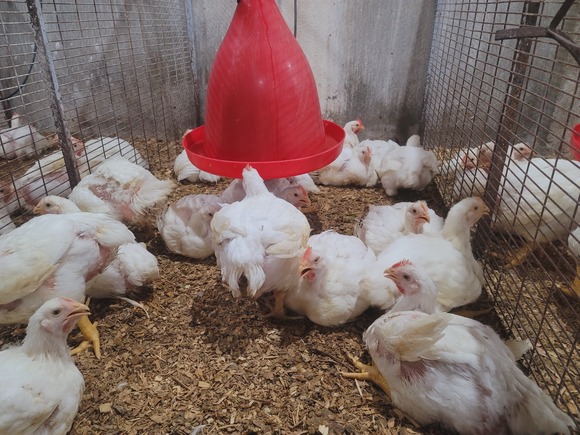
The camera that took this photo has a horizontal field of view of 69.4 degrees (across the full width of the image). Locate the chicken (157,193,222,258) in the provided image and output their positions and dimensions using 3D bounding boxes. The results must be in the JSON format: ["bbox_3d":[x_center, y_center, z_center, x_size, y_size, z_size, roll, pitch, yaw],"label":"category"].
[{"bbox_3d":[-0.235,0.009,1.091,0.190,0.180,0.280,-23,33,-40],"label":"chicken"}]

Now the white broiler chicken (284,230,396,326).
[{"bbox_3d":[0.102,0.107,0.871,0.190,0.190,0.280,18,30,33],"label":"white broiler chicken"}]

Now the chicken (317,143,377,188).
[{"bbox_3d":[0.204,-0.204,1.551,0.280,0.180,0.180,14,28,27],"label":"chicken"}]

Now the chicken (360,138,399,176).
[{"bbox_3d":[0.351,-0.270,1.683,0.280,0.190,0.180,14,28,27],"label":"chicken"}]

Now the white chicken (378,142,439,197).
[{"bbox_3d":[0.424,-0.185,1.490,0.190,0.200,0.280,9,26,18],"label":"white chicken"}]

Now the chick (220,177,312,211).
[{"bbox_3d":[-0.072,-0.099,1.327,0.290,0.172,0.170,8,27,16],"label":"chick"}]

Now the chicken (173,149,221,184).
[{"bbox_3d":[-0.349,-0.227,1.572,0.180,0.200,0.280,-5,25,-10],"label":"chicken"}]

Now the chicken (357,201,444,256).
[{"bbox_3d":[0.265,0.019,1.051,0.190,0.200,0.280,-23,33,-40],"label":"chicken"}]

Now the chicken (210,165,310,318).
[{"bbox_3d":[-0.055,0.066,0.834,0.190,0.295,0.300,0,25,0],"label":"chicken"}]

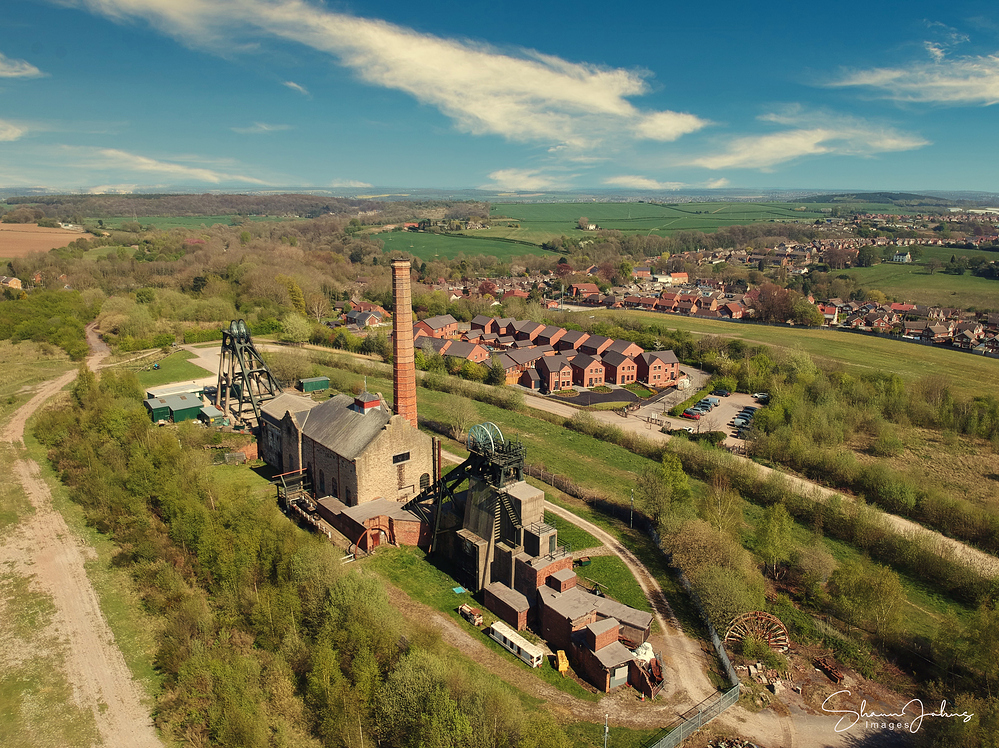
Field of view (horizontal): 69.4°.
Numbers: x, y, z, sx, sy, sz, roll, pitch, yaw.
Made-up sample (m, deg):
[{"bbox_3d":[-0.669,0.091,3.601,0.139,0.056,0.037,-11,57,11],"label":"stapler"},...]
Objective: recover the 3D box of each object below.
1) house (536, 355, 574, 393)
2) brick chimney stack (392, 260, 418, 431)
[{"bbox_3d":[14.911,-0.653,194.886,6.500,8.000,9.600,-5,15,-18],"label":"house"},{"bbox_3d":[-17.750,-2.608,135.028,5.000,37.600,5.000,0,14,0],"label":"brick chimney stack"}]

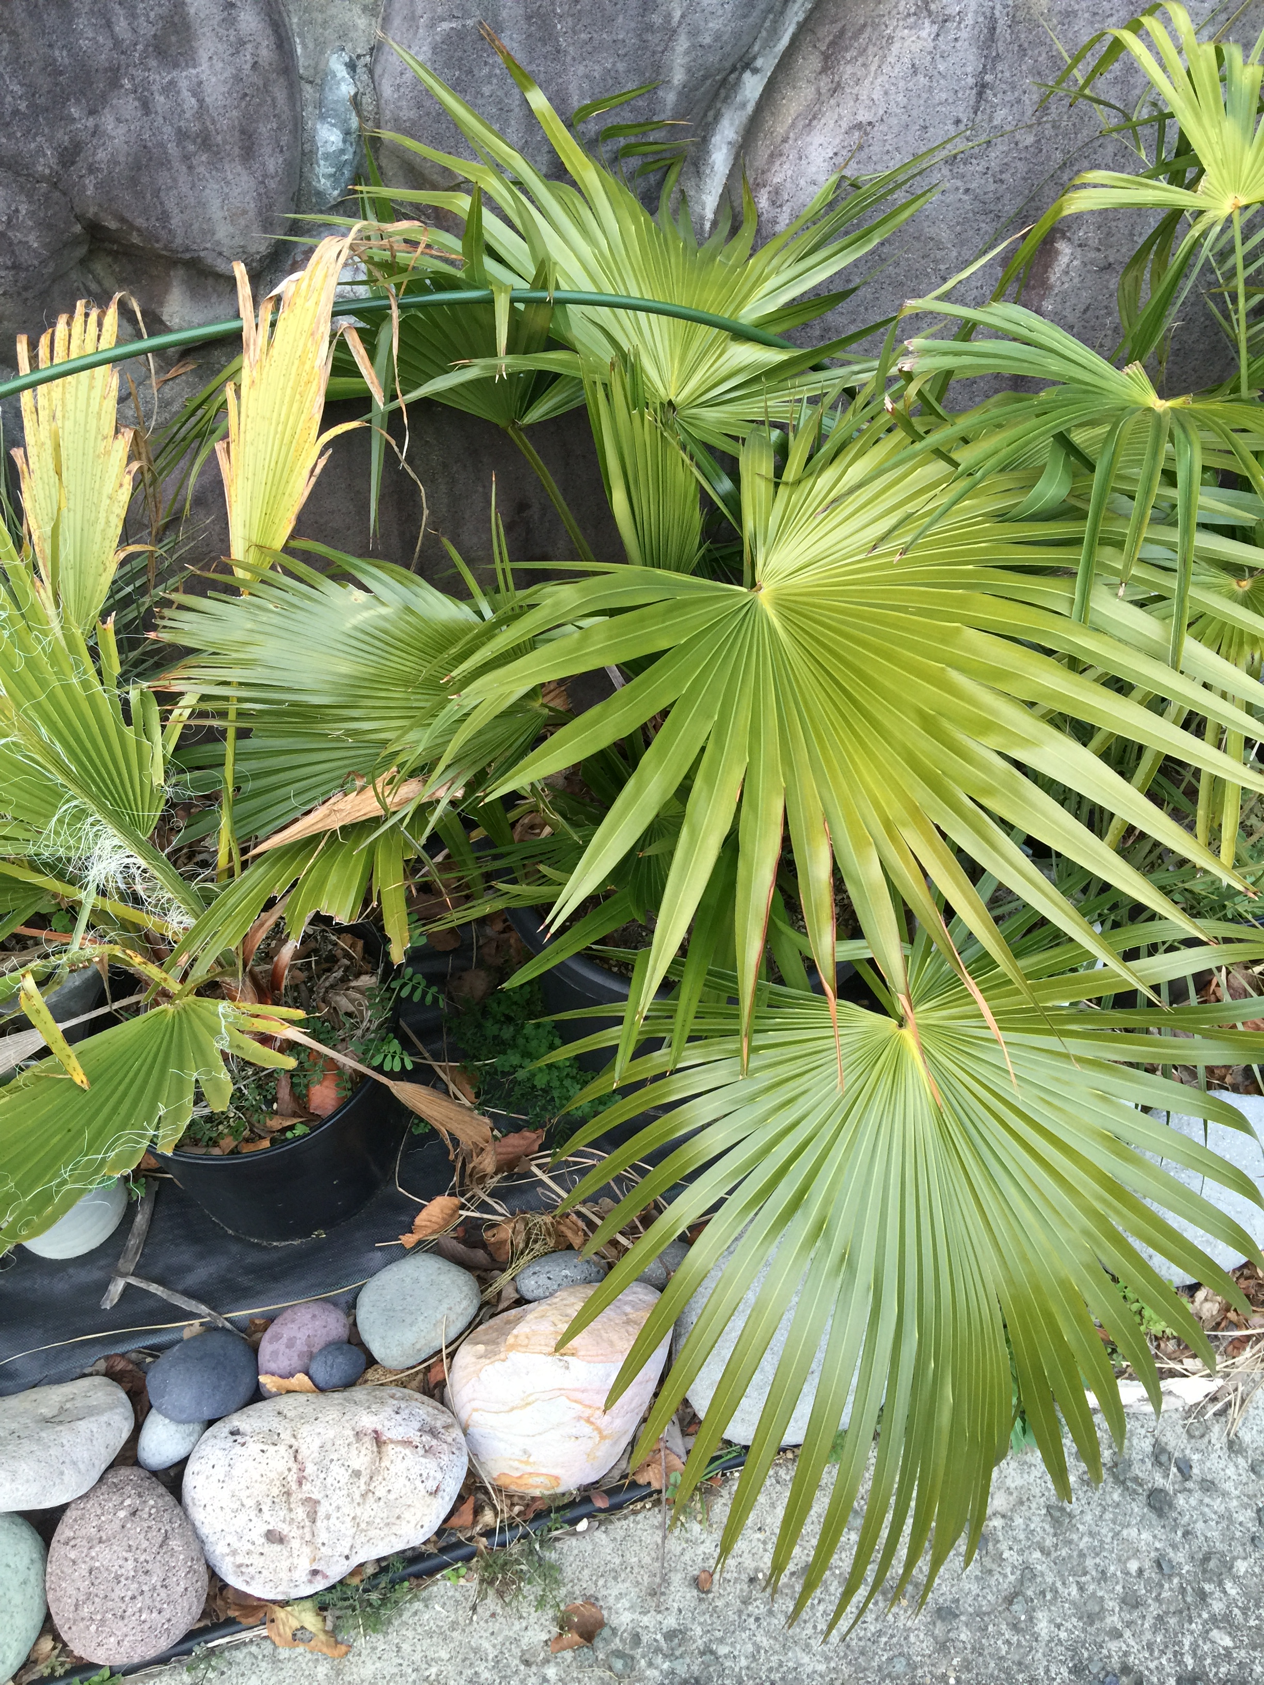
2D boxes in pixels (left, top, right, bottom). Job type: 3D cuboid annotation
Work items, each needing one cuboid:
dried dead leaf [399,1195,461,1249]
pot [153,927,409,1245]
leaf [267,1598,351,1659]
[{"bbox_3d":[-0.198,0.372,1.385,0.073,0.022,0.035,-34,61,-23],"label":"dried dead leaf"},{"bbox_3d":[-0.351,0.235,1.367,0.280,0.261,0.280,0,53,-1],"label":"pot"},{"bbox_3d":[-0.273,0.663,1.196,0.078,0.020,0.039,9,53,5],"label":"leaf"}]

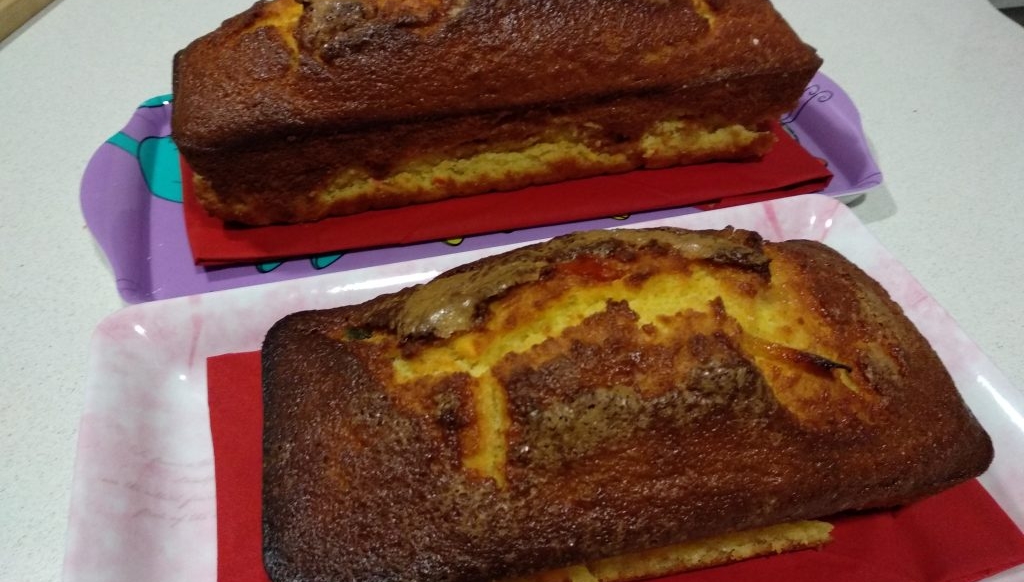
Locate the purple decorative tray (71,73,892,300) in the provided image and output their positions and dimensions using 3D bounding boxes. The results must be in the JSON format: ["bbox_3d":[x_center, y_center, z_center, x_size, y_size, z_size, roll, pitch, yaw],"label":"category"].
[{"bbox_3d":[-0.002,-0.086,0.462,0.463,0.022,0.197,-9,46,-13],"label":"purple decorative tray"}]

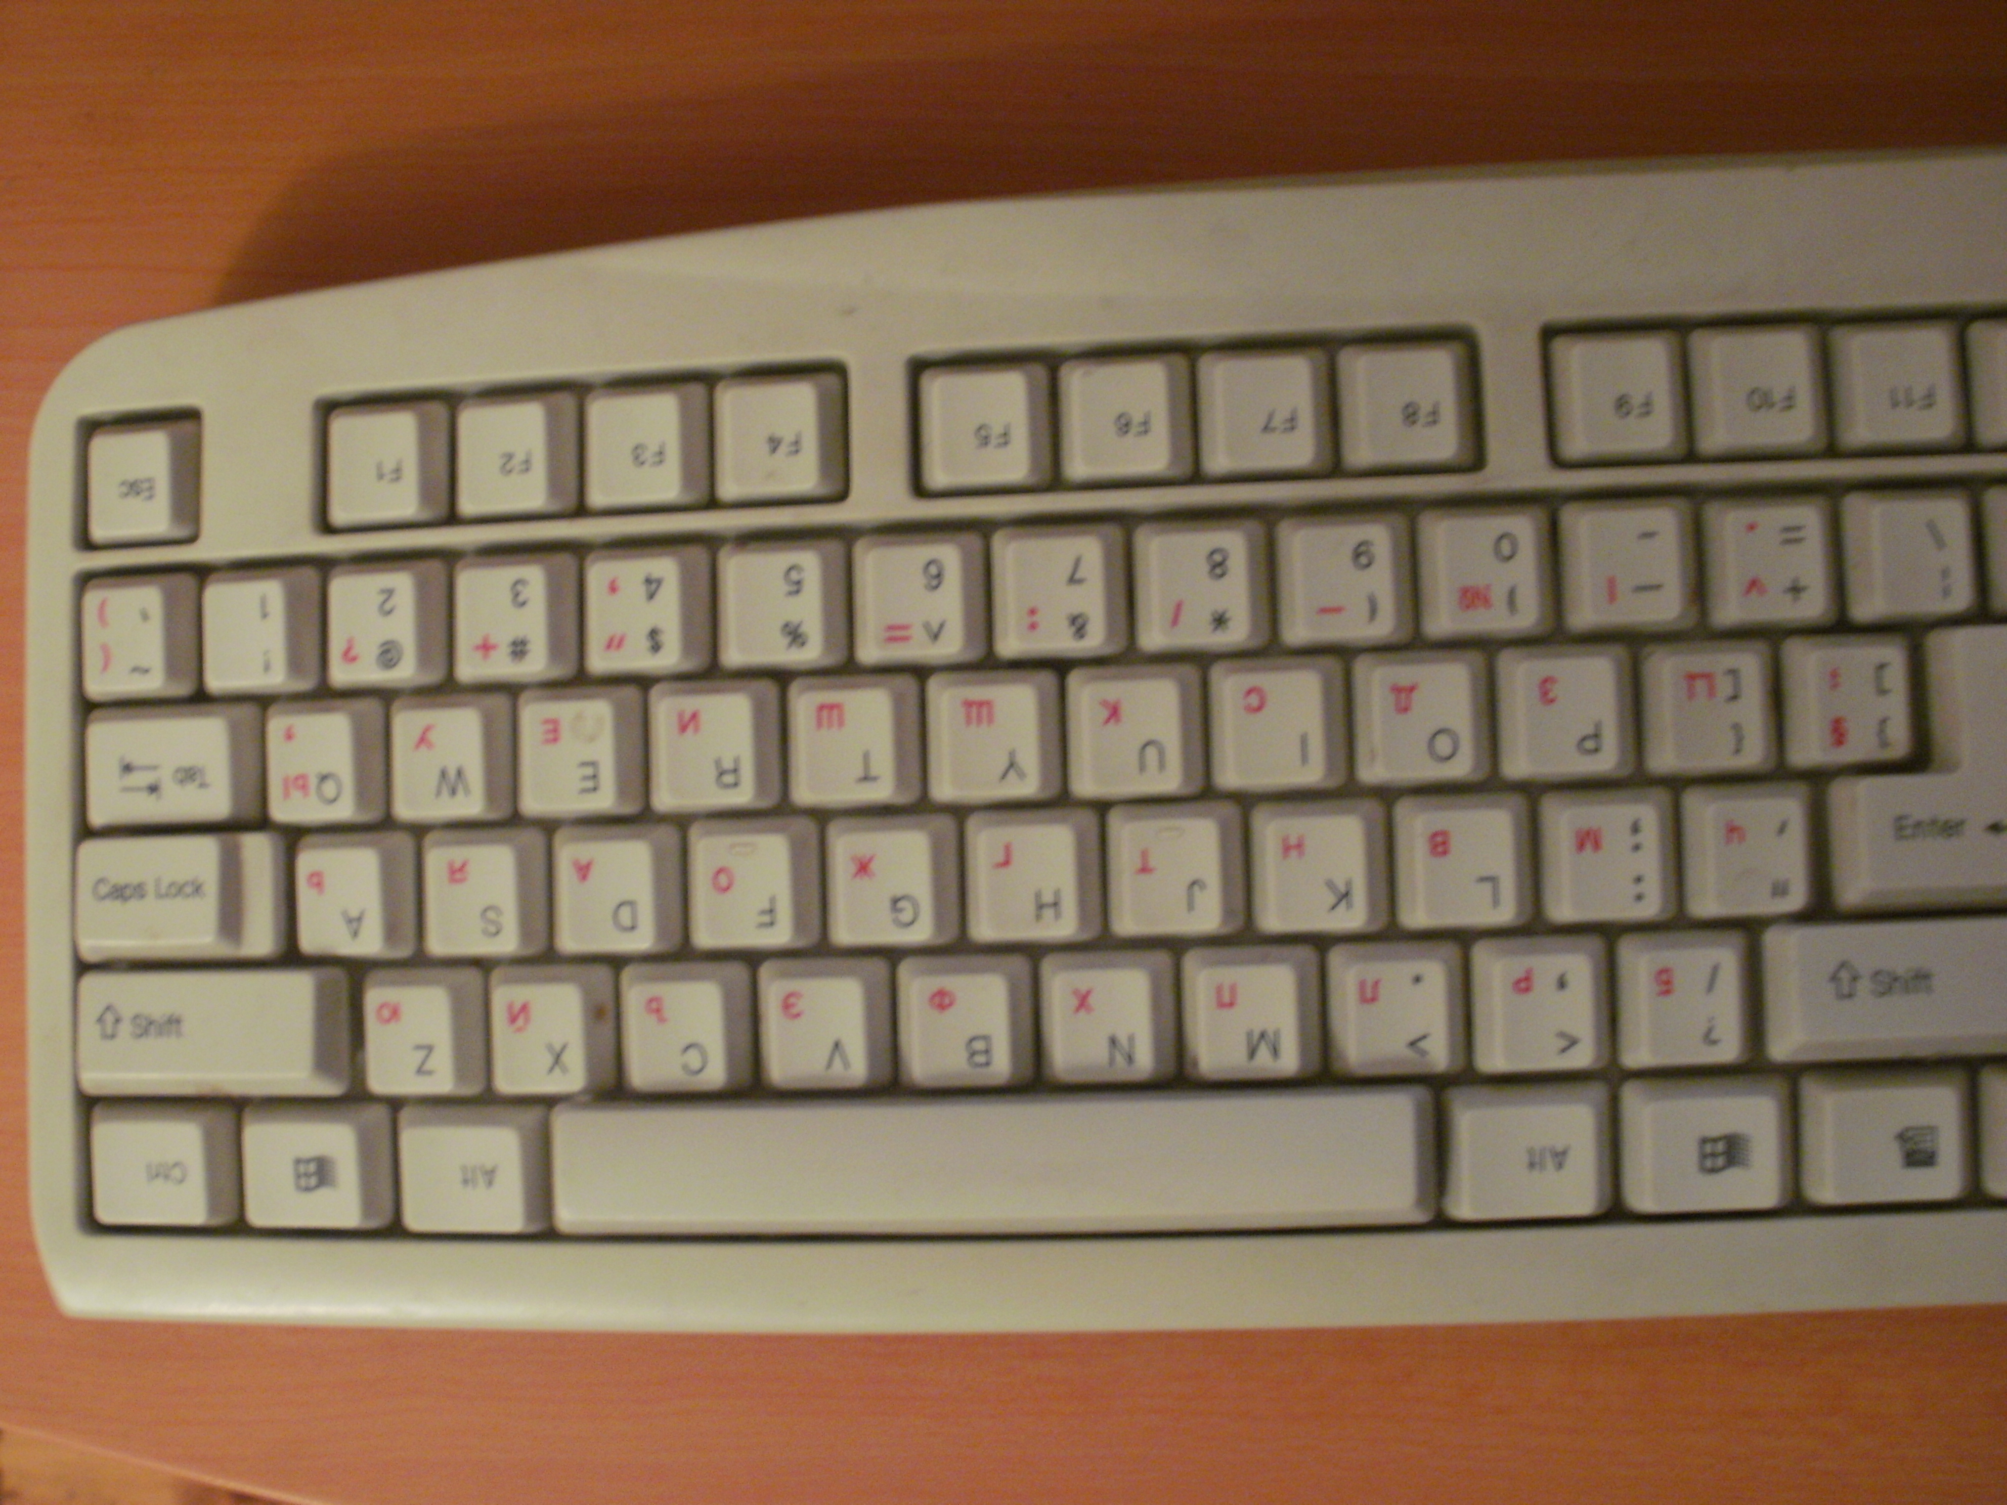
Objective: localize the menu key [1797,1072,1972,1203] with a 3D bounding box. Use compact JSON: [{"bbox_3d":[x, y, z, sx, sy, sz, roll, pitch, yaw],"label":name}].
[{"bbox_3d":[0.112,0.049,0.323,0.023,0.007,0.018,-2,86,7],"label":"menu key"}]

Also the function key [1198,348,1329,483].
[{"bbox_3d":[0.035,-0.047,0.346,0.018,0.008,0.018,-2,85,7],"label":"function key"}]

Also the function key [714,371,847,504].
[{"bbox_3d":[-0.031,-0.043,0.347,0.018,0.007,0.018,-2,86,7],"label":"function key"}]

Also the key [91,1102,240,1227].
[{"bbox_3d":[-0.118,0.058,0.355,0.022,0.008,0.018,-2,85,7],"label":"key"}]

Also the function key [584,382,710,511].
[{"bbox_3d":[-0.050,-0.043,0.350,0.018,0.007,0.018,-2,86,7],"label":"function key"}]

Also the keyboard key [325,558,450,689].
[{"bbox_3d":[-0.086,-0.018,0.352,0.018,0.007,0.018,-2,86,7],"label":"keyboard key"}]

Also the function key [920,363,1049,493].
[{"bbox_3d":[-0.003,-0.045,0.344,0.018,0.007,0.018,-2,86,7],"label":"function key"}]

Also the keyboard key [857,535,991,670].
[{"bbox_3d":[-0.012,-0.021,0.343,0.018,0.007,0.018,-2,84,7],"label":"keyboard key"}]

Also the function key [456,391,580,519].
[{"bbox_3d":[-0.069,-0.042,0.358,0.018,0.008,0.018,-2,85,7],"label":"function key"}]

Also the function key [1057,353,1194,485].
[{"bbox_3d":[0.016,-0.045,0.342,0.018,0.007,0.018,-2,86,7],"label":"function key"}]

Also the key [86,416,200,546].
[{"bbox_3d":[-0.124,-0.039,0.364,0.017,0.008,0.018,-2,85,7],"label":"key"}]

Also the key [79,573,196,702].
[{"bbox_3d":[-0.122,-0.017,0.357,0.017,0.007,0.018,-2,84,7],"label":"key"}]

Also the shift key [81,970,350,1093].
[{"bbox_3d":[-0.110,0.039,0.351,0.041,0.007,0.018,-2,86,7],"label":"shift key"}]

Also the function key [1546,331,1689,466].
[{"bbox_3d":[0.081,-0.047,0.334,0.018,0.007,0.018,-2,86,7],"label":"function key"}]

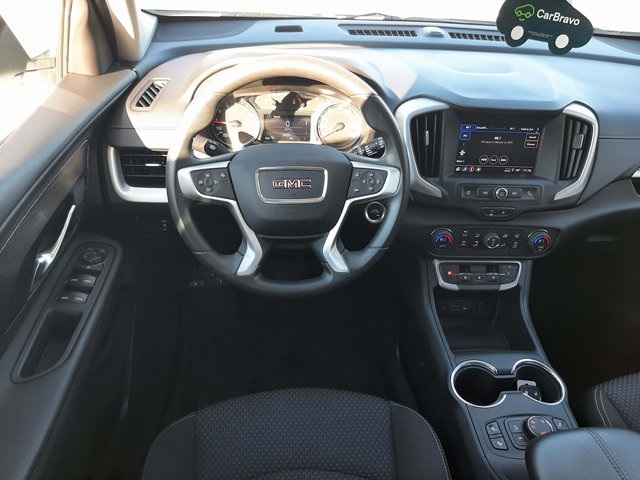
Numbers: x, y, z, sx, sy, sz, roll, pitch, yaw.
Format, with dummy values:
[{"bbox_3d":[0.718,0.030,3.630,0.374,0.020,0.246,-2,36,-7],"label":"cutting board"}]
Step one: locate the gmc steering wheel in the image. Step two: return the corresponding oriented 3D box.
[{"bbox_3d":[-0.046,-0.092,0.750,0.375,0.372,0.105,0,7,-3],"label":"gmc steering wheel"}]

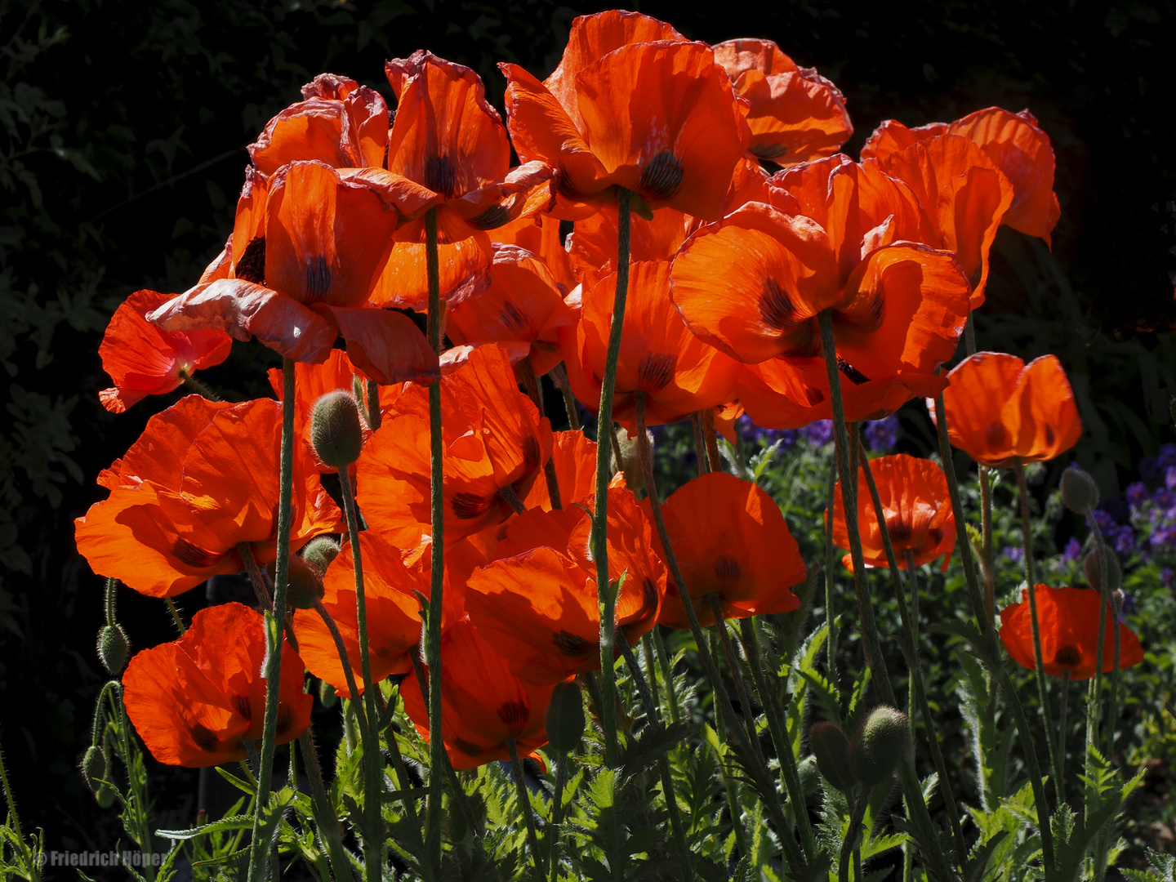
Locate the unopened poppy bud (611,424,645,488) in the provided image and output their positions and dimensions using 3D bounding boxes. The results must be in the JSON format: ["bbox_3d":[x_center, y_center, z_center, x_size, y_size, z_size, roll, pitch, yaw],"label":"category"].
[{"bbox_3d":[0.028,0.011,2.850,0.026,0.040,0.026,0,2,0],"label":"unopened poppy bud"}]

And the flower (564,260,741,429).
[{"bbox_3d":[0.036,-0.054,2.520,0.100,0.085,0.098,0,-18,0],"label":"flower"}]

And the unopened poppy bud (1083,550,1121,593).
[{"bbox_3d":[0.339,0.085,2.950,0.025,0.030,0.025,-9,0,0],"label":"unopened poppy bud"}]

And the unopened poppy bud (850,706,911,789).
[{"bbox_3d":[0.155,0.163,2.380,0.029,0.042,0.029,16,6,0],"label":"unopened poppy bud"}]

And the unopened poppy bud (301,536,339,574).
[{"bbox_3d":[-0.151,0.069,2.560,0.022,0.032,0.022,-7,0,0],"label":"unopened poppy bud"}]

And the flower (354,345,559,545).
[{"bbox_3d":[-0.072,0.003,2.420,0.105,0.092,0.100,-11,-26,-24],"label":"flower"}]

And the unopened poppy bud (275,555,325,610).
[{"bbox_3d":[-0.159,0.079,2.480,0.025,0.034,0.025,-42,-12,0],"label":"unopened poppy bud"}]

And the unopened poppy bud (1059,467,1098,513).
[{"bbox_3d":[0.318,0.032,2.900,0.025,0.031,0.025,-15,0,0],"label":"unopened poppy bud"}]

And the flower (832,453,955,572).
[{"bbox_3d":[0.200,0.047,2.950,0.083,0.070,0.080,0,-16,0],"label":"flower"}]

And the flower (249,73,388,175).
[{"bbox_3d":[-0.148,-0.174,2.520,0.090,0.075,0.088,0,0,-30],"label":"flower"}]

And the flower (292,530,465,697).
[{"bbox_3d":[-0.115,0.096,2.460,0.093,0.082,0.088,-13,-22,-23],"label":"flower"}]

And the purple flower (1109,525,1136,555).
[{"bbox_3d":[0.435,0.080,3.650,0.023,0.025,0.020,0,2,11],"label":"purple flower"}]

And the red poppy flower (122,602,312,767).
[{"bbox_3d":[-0.207,0.136,2.500,0.106,0.088,0.102,-14,-9,-2],"label":"red poppy flower"}]

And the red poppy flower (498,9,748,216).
[{"bbox_3d":[0.020,-0.176,2.420,0.132,0.108,0.125,0,-9,0],"label":"red poppy flower"}]

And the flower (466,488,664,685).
[{"bbox_3d":[-0.013,0.081,2.480,0.110,0.104,0.106,-11,-9,-2],"label":"flower"}]

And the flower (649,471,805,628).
[{"bbox_3d":[0.080,0.066,2.700,0.105,0.080,0.098,-5,-20,0],"label":"flower"}]

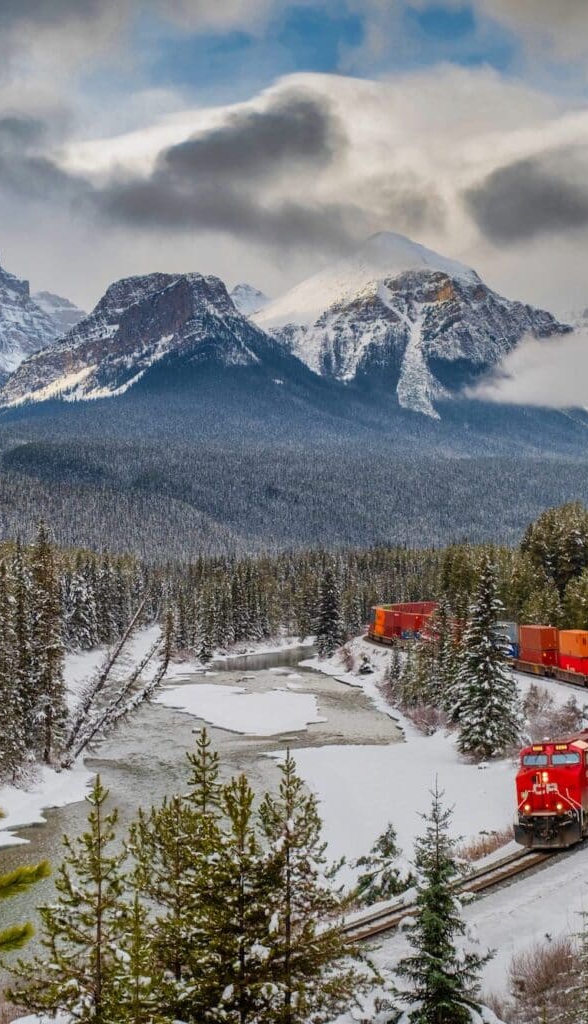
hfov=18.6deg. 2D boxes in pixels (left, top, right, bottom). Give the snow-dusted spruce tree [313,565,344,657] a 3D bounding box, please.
[{"bbox_3d":[5.669,16.416,297.000,5.000,15.300,5.000,0,-2,0],"label":"snow-dusted spruce tree"}]

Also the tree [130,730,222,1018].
[{"bbox_3d":[-3.544,10.890,54.000,2.900,8.600,2.900,0,-2,0],"label":"tree"}]

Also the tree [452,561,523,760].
[{"bbox_3d":[14.879,11.418,138.000,5.400,15.300,5.400,0,-2,0],"label":"tree"}]

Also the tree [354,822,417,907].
[{"bbox_3d":[3.541,13.863,70.500,2.450,3.450,2.400,0,-2,0],"label":"tree"}]

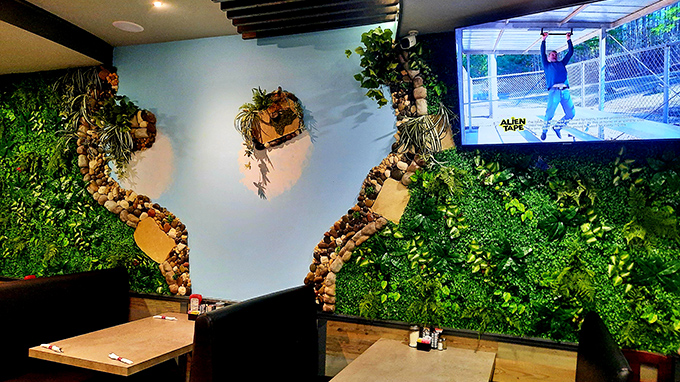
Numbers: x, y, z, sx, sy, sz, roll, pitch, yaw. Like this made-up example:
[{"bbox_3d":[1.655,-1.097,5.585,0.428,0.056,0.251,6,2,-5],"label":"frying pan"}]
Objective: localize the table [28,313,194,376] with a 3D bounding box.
[{"bbox_3d":[-1.270,1.346,3.318,0.755,0.760,1.220,1,-2,21],"label":"table"}]

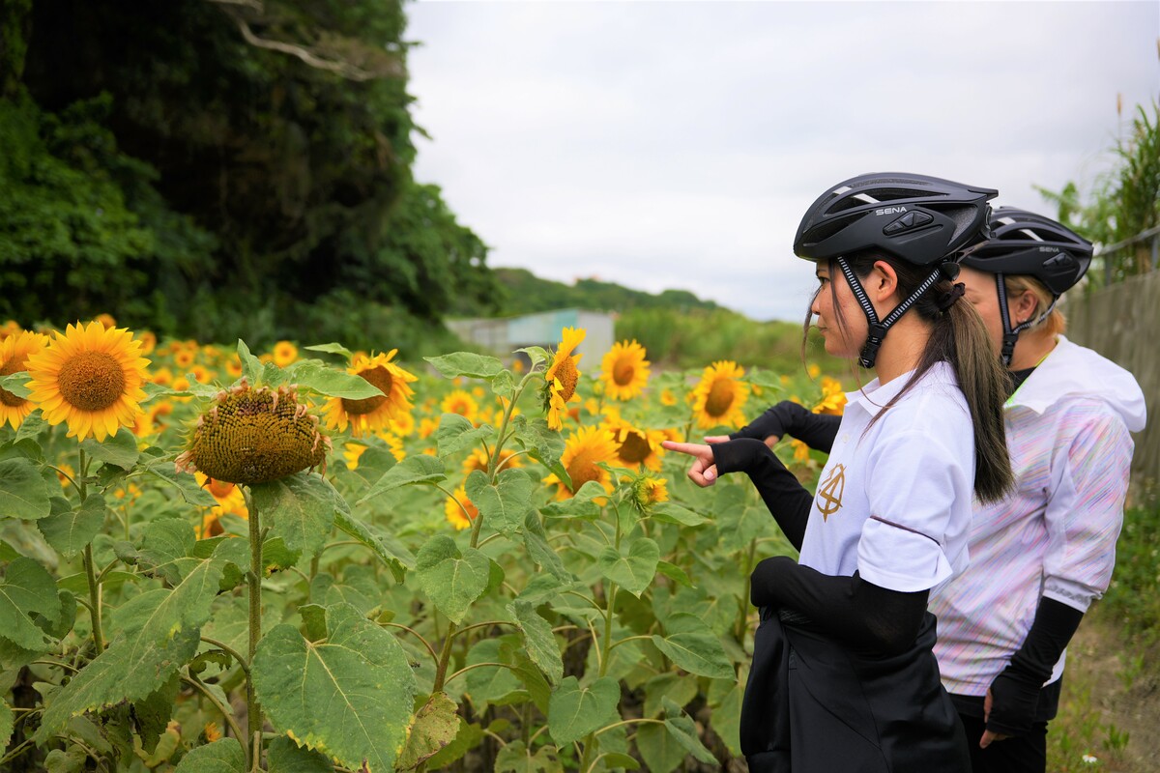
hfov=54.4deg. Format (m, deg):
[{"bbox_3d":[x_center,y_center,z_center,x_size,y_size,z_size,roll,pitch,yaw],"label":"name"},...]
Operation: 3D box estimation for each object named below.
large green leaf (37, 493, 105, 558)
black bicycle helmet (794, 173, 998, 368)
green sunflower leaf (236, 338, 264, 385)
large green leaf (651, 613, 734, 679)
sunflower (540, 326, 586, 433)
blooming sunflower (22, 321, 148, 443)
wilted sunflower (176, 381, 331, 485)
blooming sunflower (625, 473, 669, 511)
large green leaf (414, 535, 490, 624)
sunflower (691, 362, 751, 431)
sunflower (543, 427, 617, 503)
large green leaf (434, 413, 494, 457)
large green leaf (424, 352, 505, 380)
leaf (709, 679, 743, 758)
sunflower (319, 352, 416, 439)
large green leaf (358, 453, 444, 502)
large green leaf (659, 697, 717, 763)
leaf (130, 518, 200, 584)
[{"bbox_3d":[-0.700,0.191,1.550,0.092,0.100,0.040,-1,-24,-10],"label":"large green leaf"},{"bbox_3d":[0.476,-0.175,1.690,0.275,0.280,0.200,1,3,18],"label":"black bicycle helmet"},{"bbox_3d":[-0.429,-0.027,1.460,0.045,0.075,0.025,-19,2,-25],"label":"green sunflower leaf"},{"bbox_3d":[0.208,0.480,2.080,0.170,0.050,0.110,30,45,5],"label":"large green leaf"},{"bbox_3d":[-0.029,-0.012,1.900,0.060,0.170,0.160,9,3,23],"label":"sunflower"},{"bbox_3d":[-0.767,-0.007,1.760,0.190,0.190,0.060,-1,2,-26],"label":"blooming sunflower"},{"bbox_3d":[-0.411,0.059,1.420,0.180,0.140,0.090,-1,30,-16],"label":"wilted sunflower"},{"bbox_3d":[0.117,0.185,1.970,0.060,0.072,0.070,1,2,37],"label":"blooming sunflower"},{"bbox_3d":[-0.189,0.285,1.660,0.112,0.132,0.060,0,2,-3],"label":"large green leaf"},{"bbox_3d":[0.341,0.020,2.750,0.160,0.170,0.065,-1,9,-24],"label":"sunflower"},{"bbox_3d":[0.006,0.182,2.600,0.180,0.180,0.070,-1,17,-24],"label":"sunflower"},{"bbox_3d":[-0.182,0.076,1.760,0.094,0.068,0.080,1,2,17],"label":"large green leaf"},{"bbox_3d":[-0.192,-0.035,1.870,0.135,0.035,0.075,7,30,-6],"label":"large green leaf"},{"bbox_3d":[0.338,0.749,2.550,0.125,0.170,0.050,0,-18,-6],"label":"leaf"},{"bbox_3d":[-0.373,0.013,2.000,0.170,0.165,0.085,-1,17,-21],"label":"sunflower"},{"bbox_3d":[-0.283,0.149,1.800,0.145,0.040,0.080,-24,21,-18],"label":"large green leaf"},{"bbox_3d":[0.198,0.625,2.050,0.120,0.050,0.070,42,26,18],"label":"large green leaf"},{"bbox_3d":[-0.541,0.215,1.470,0.095,0.100,0.045,-1,-31,-14],"label":"leaf"}]

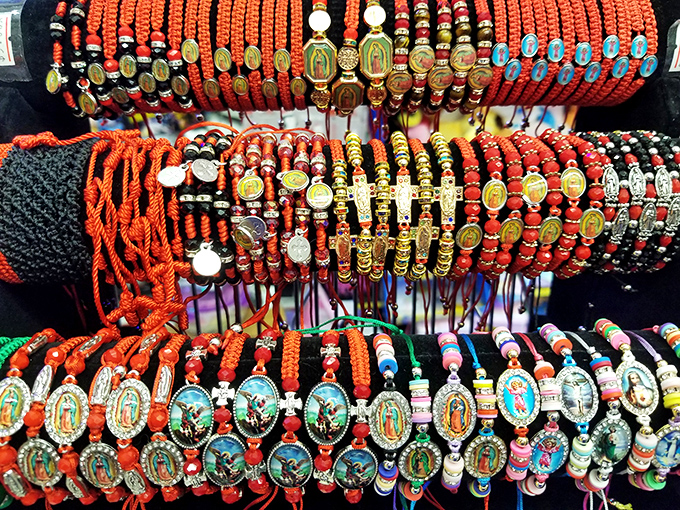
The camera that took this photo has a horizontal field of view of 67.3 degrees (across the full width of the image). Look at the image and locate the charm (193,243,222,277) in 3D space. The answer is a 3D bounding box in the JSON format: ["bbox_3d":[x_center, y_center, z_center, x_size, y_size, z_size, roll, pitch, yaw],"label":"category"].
[{"bbox_3d":[-0.069,0.003,0.267,0.015,0.017,0.002,-2,18,-9],"label":"charm"}]

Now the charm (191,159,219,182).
[{"bbox_3d":[-0.069,-0.044,0.263,0.002,0.015,0.017,-41,7,45],"label":"charm"}]

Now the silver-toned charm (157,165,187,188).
[{"bbox_3d":[-0.085,-0.041,0.263,0.015,0.002,0.017,34,56,15],"label":"silver-toned charm"}]

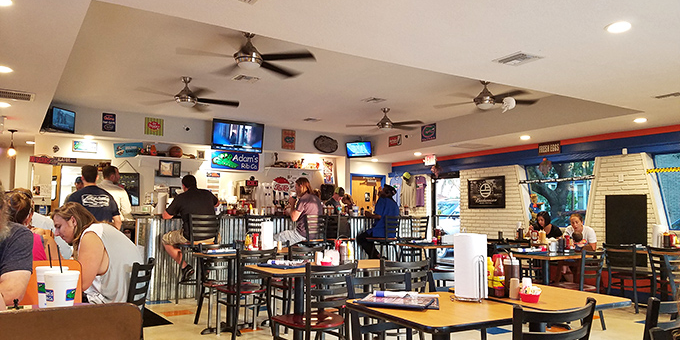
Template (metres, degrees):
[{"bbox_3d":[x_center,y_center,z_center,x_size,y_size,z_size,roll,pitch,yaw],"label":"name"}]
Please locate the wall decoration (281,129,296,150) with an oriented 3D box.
[{"bbox_3d":[-1.052,-0.626,10.571,0.307,0.398,0.020,3,-6,-33],"label":"wall decoration"}]

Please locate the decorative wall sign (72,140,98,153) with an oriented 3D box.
[{"bbox_3d":[-4.321,-0.386,8.676,0.375,0.185,0.030,3,-6,-33],"label":"decorative wall sign"}]

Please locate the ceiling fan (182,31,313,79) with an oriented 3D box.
[{"bbox_3d":[-0.849,-1.111,4.748,1.310,0.380,1.310,1,-5,-10],"label":"ceiling fan"}]

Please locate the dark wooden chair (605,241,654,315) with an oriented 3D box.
[{"bbox_3d":[3.620,1.325,6.374,0.460,0.840,0.430,3,-6,-33],"label":"dark wooden chair"}]

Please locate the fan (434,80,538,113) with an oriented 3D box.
[{"bbox_3d":[1.936,-0.997,6.753,1.330,0.380,1.330,3,-6,-33],"label":"fan"}]

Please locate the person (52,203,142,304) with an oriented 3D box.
[{"bbox_3d":[-1.660,0.858,3.530,0.630,1.240,0.470,0,-5,-3],"label":"person"}]

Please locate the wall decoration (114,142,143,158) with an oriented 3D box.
[{"bbox_3d":[-3.654,-0.337,8.824,0.475,0.240,0.020,-5,-2,-33],"label":"wall decoration"}]

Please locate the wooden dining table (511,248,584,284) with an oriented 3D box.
[{"bbox_3d":[2.170,1.283,5.467,0.700,0.755,0.700,3,-6,-33],"label":"wooden dining table"}]

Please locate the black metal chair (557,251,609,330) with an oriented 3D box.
[{"bbox_3d":[2.297,1.159,4.963,0.430,0.820,0.470,4,-6,-38],"label":"black metal chair"}]

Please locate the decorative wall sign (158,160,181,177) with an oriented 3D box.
[{"bbox_3d":[-3.057,-0.009,9.194,0.380,0.285,0.035,3,-6,-33],"label":"decorative wall sign"}]

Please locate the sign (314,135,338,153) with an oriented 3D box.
[{"bbox_3d":[-0.287,-0.550,11.117,0.626,0.381,0.030,3,-6,-33],"label":"sign"}]

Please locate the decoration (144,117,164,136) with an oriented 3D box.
[{"bbox_3d":[-3.256,-0.761,8.965,0.321,0.297,0.020,3,-6,-33],"label":"decoration"}]

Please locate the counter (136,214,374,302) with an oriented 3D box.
[{"bbox_3d":[-0.857,1.357,8.479,4.750,1.140,0.750,3,-6,-33],"label":"counter"}]

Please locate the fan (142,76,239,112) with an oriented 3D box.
[{"bbox_3d":[-1.972,-1.001,6.554,1.330,0.380,1.330,3,-6,-33],"label":"fan"}]

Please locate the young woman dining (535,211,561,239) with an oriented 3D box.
[{"bbox_3d":[2.982,1.200,7.523,0.750,1.180,0.500,2,-6,-27],"label":"young woman dining"}]

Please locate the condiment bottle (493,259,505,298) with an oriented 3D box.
[{"bbox_3d":[0.744,0.494,2.391,0.056,0.190,0.052,-2,-5,17],"label":"condiment bottle"}]

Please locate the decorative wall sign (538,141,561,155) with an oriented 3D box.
[{"bbox_3d":[3.806,-0.387,9.275,0.030,0.217,0.450,3,-6,-33],"label":"decorative wall sign"}]

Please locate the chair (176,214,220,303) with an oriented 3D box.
[{"bbox_3d":[-1.847,1.161,6.595,0.470,1.130,0.440,-5,-7,42],"label":"chair"}]

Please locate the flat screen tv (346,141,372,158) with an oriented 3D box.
[{"bbox_3d":[0.399,-0.411,10.450,0.550,0.330,0.070,-1,7,12],"label":"flat screen tv"}]

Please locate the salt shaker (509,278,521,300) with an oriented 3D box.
[{"bbox_3d":[0.802,0.543,2.352,0.050,0.095,0.050,-2,-5,18],"label":"salt shaker"}]

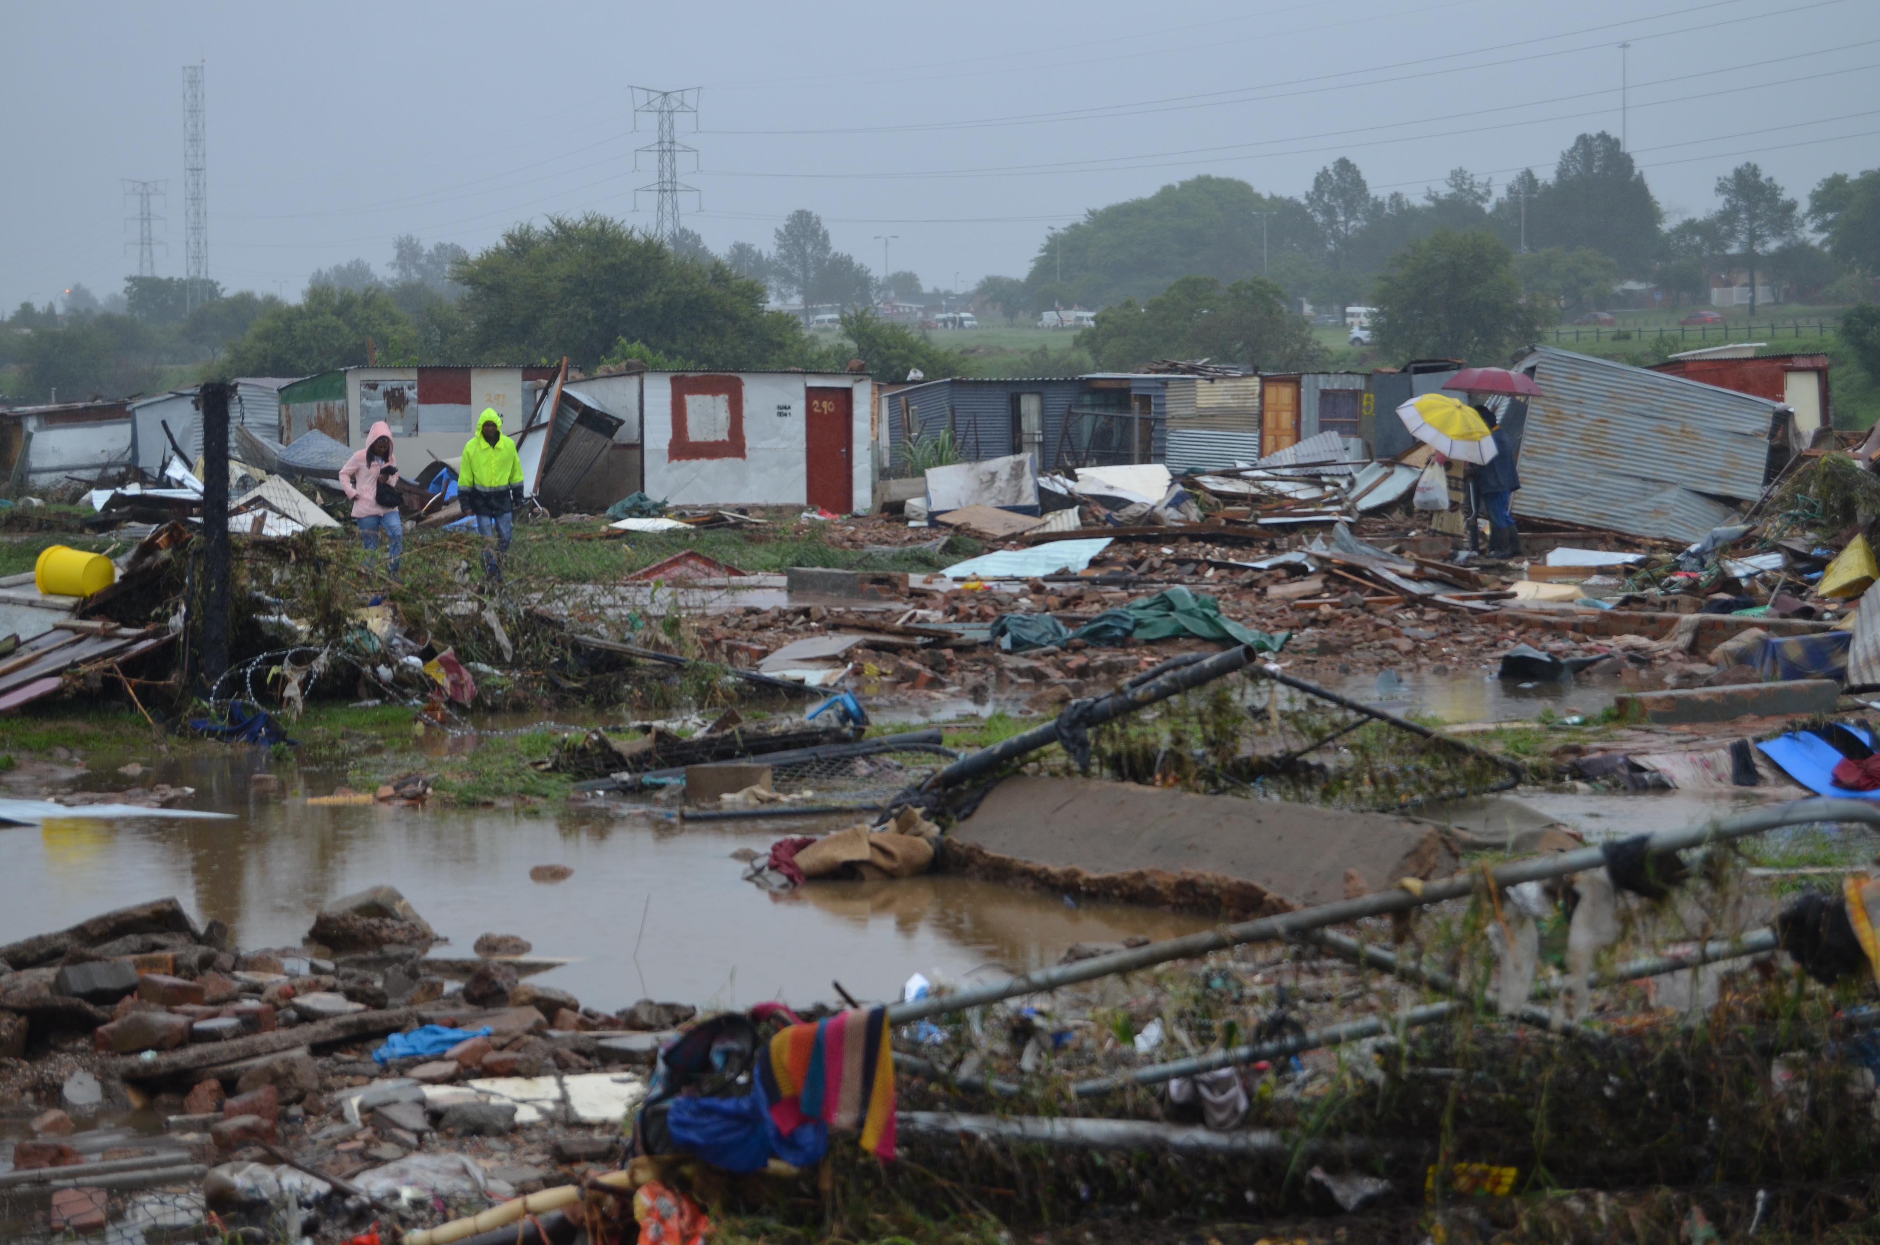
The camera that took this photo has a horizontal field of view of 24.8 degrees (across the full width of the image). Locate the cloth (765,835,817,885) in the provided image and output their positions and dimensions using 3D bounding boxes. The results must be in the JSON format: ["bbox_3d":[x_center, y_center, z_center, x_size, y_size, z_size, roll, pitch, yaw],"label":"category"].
[{"bbox_3d":[-0.576,0.930,16.600,0.200,0.180,0.200,0,3,0],"label":"cloth"}]

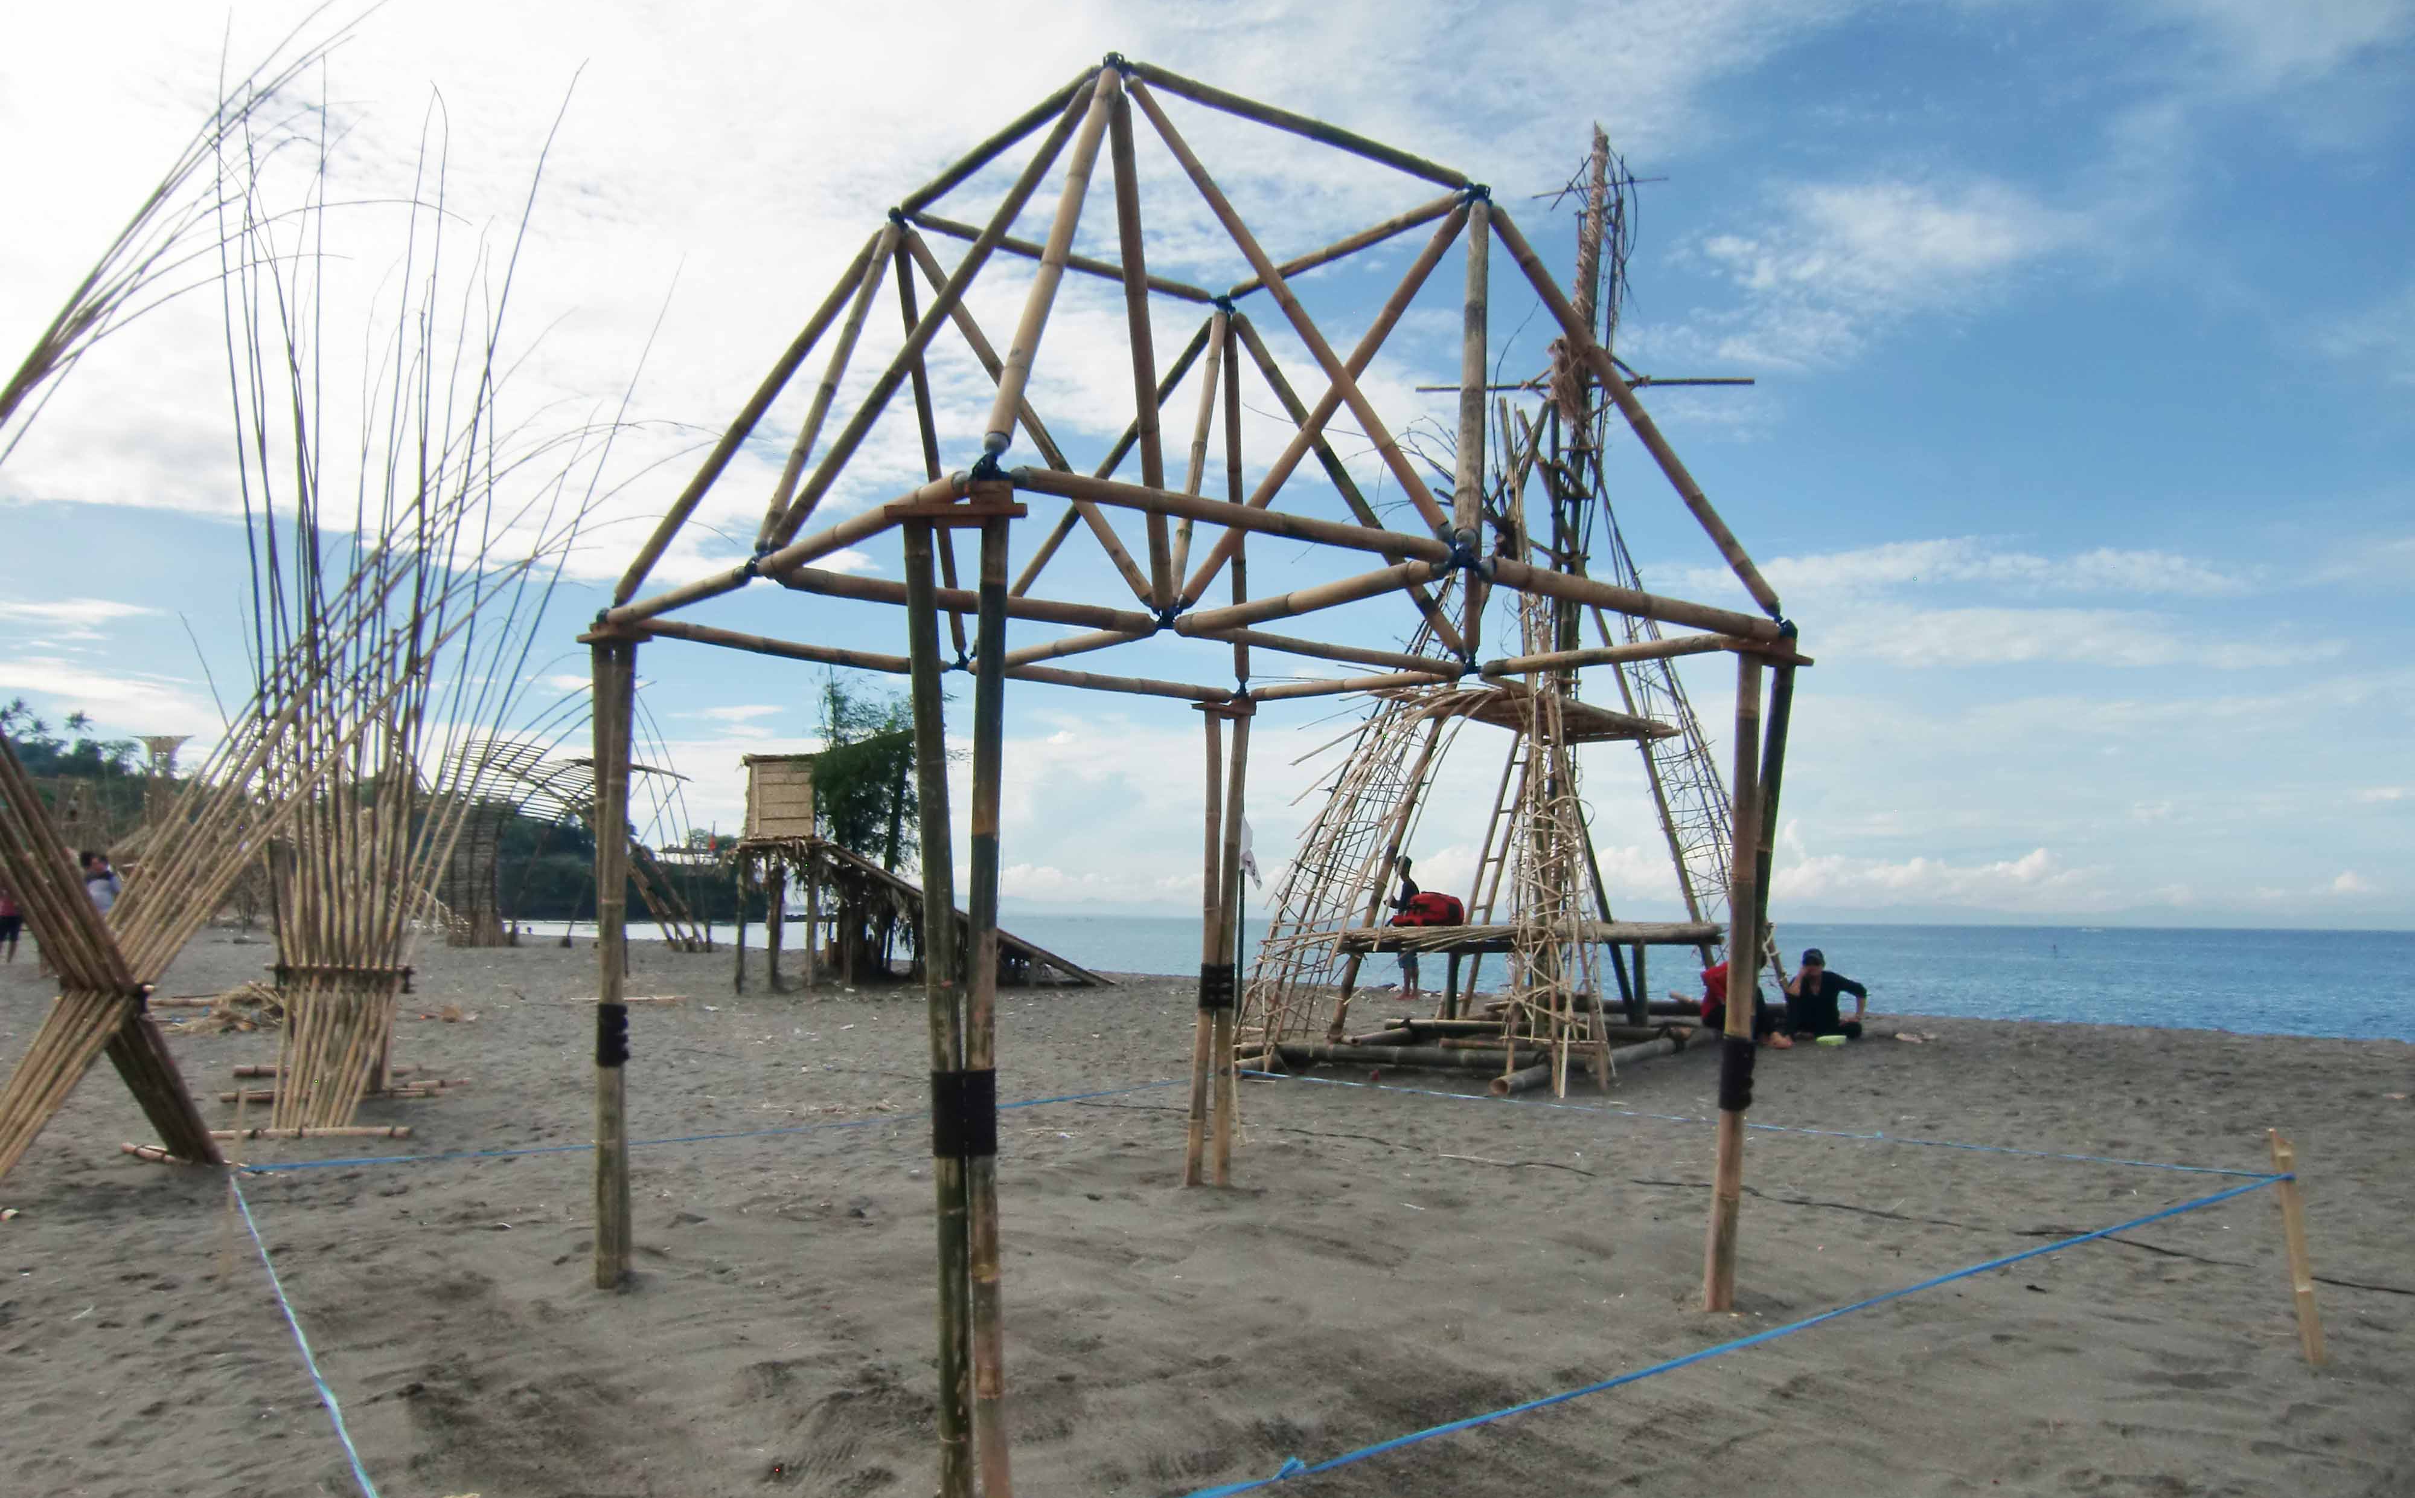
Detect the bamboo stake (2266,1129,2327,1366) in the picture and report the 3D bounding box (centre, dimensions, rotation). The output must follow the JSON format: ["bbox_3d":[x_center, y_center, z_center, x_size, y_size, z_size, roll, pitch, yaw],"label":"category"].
[{"bbox_3d":[3.297,1.509,5.070,0.065,0.695,0.045,-7,-6,11],"label":"bamboo stake"}]

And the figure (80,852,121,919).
[{"bbox_3d":[-13.225,2.034,19.919,0.500,1.620,0.350,2,-6,-17],"label":"figure"}]

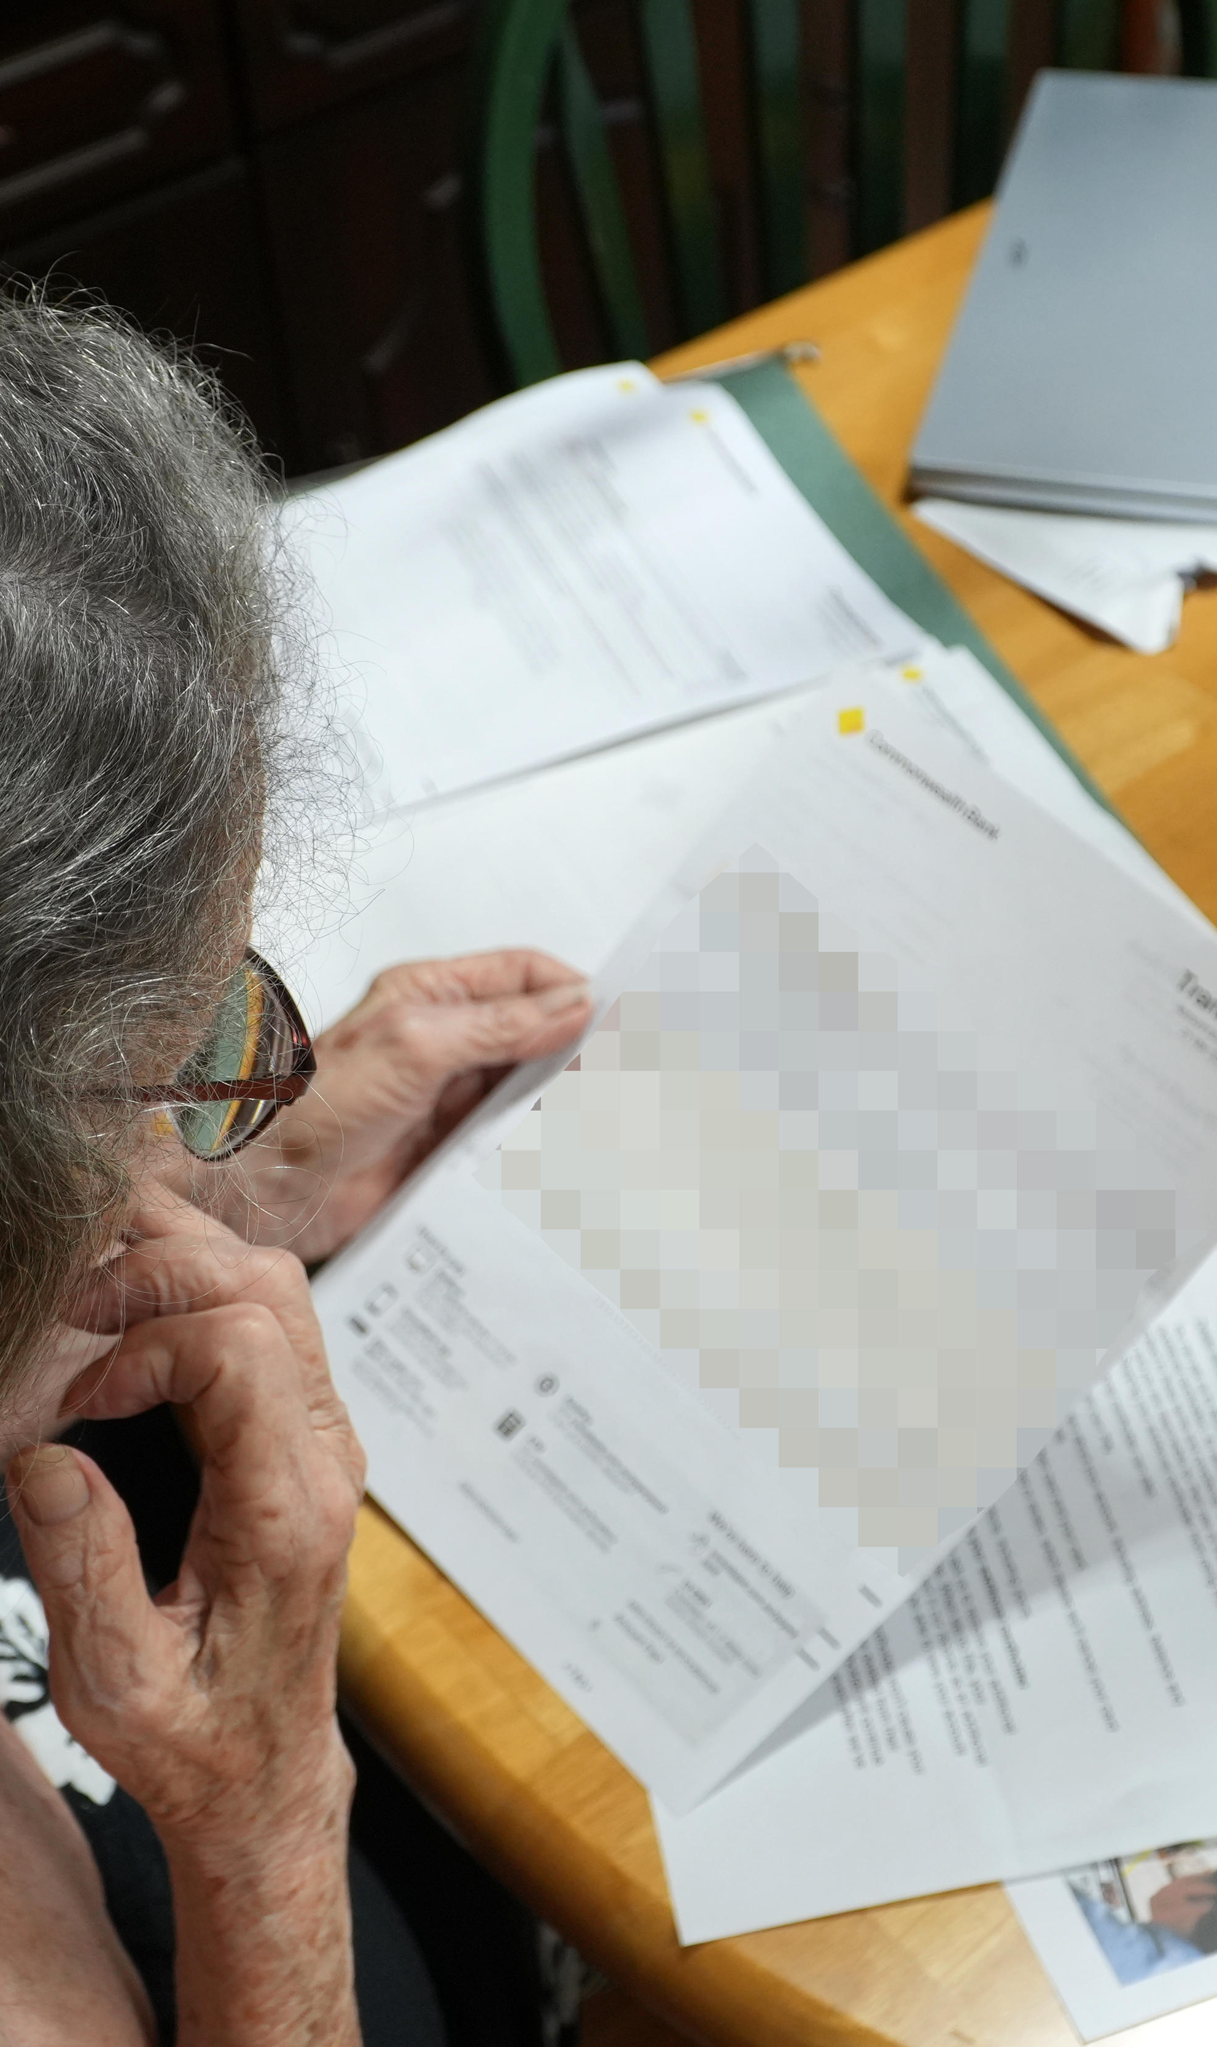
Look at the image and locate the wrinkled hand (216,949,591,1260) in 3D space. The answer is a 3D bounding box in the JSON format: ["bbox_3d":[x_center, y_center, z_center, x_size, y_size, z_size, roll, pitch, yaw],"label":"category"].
[{"bbox_3d":[-0.062,0.026,0.840,0.142,0.070,0.080,-28,50,-23],"label":"wrinkled hand"}]

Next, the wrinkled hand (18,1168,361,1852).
[{"bbox_3d":[-0.092,0.106,0.575,0.078,0.135,0.095,-3,45,0],"label":"wrinkled hand"}]

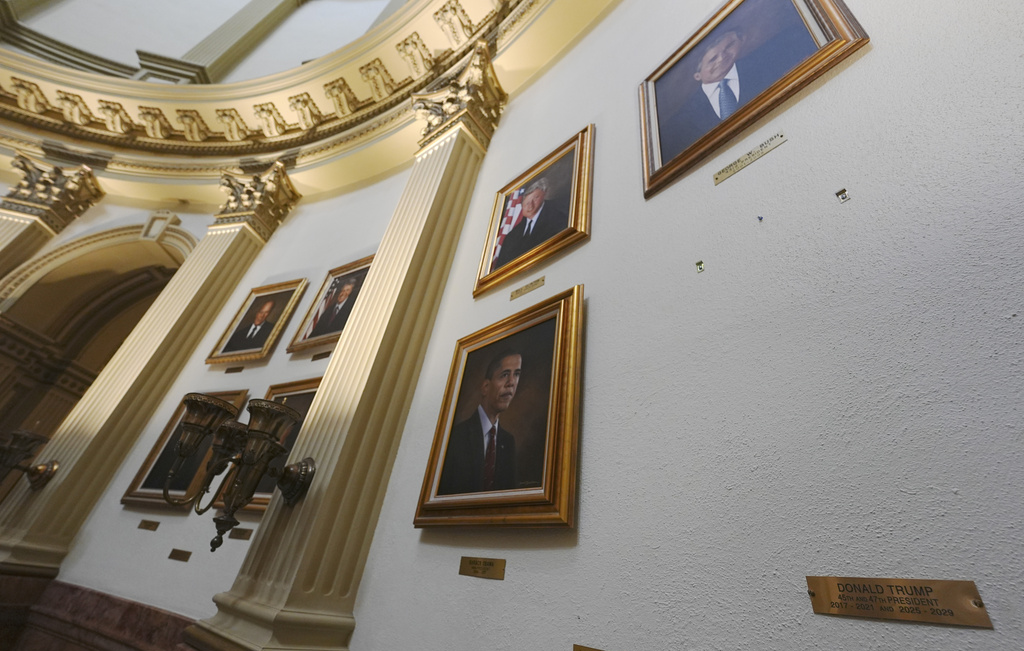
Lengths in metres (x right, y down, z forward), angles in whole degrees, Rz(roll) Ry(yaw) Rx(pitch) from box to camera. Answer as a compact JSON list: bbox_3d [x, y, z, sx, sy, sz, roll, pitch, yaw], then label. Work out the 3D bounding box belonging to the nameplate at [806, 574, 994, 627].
[{"bbox_3d":[0.558,0.408,0.592,0.006,0.051,0.203,28,-39,-26],"label":"nameplate"}]

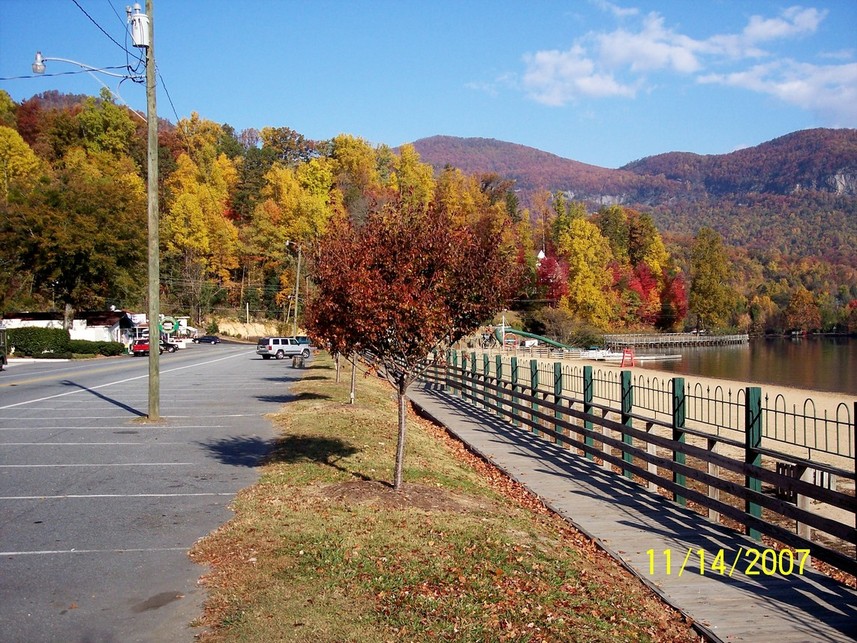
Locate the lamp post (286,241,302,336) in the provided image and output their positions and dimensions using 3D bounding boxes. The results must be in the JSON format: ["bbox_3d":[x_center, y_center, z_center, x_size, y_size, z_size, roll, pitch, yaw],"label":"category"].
[{"bbox_3d":[-12.580,-2.262,91.000,1.450,10.700,0.400,0,0,-6],"label":"lamp post"}]

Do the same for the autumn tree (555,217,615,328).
[{"bbox_3d":[33.439,-9.860,207.000,12.700,24.800,12.000,0,0,0],"label":"autumn tree"}]

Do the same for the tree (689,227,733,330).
[{"bbox_3d":[70.668,-10.400,242.000,10.800,26.500,10.500,0,0,0],"label":"tree"}]

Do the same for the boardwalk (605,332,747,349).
[{"bbox_3d":[54.200,4.100,204.000,3.000,2.300,60.000,0,0,43],"label":"boardwalk"}]

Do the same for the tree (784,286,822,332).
[{"bbox_3d":[176.214,-5.418,455.000,17.000,21.800,16.500,0,0,0],"label":"tree"}]

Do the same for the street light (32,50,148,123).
[{"bbox_3d":[-7.450,-5.160,21.250,2.420,1.520,0.330,0,-1,-6],"label":"street light"}]

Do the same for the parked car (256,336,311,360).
[{"bbox_3d":[-11.982,2.231,79.800,1.900,1.830,4.750,0,0,43],"label":"parked car"}]

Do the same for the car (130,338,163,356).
[{"bbox_3d":[-27.304,2.511,94.000,1.820,1.720,4.600,0,0,-2],"label":"car"}]

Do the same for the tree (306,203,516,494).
[{"bbox_3d":[-0.196,0.276,11.850,2.560,3.570,2.500,0,0,0],"label":"tree"}]

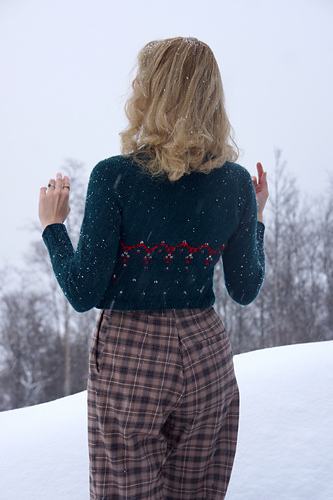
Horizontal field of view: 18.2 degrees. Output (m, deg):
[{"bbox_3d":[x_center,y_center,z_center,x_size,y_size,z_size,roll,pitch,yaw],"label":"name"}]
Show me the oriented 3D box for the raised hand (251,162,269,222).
[{"bbox_3d":[0.244,-0.152,2.760,0.060,0.160,0.080,1,-1,-32],"label":"raised hand"}]

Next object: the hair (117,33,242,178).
[{"bbox_3d":[0.032,-0.349,2.570,0.275,0.350,0.260,0,-1,-21],"label":"hair"}]

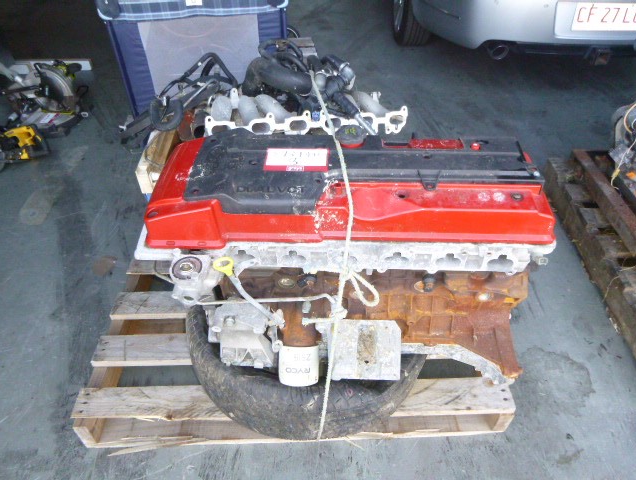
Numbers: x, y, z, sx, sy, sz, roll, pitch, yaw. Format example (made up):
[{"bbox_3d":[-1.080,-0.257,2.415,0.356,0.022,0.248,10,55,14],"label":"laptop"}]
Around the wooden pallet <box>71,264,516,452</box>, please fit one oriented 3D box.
[{"bbox_3d":[-0.069,0.123,1.614,1.140,0.135,1.100,-1,44,0],"label":"wooden pallet"}]

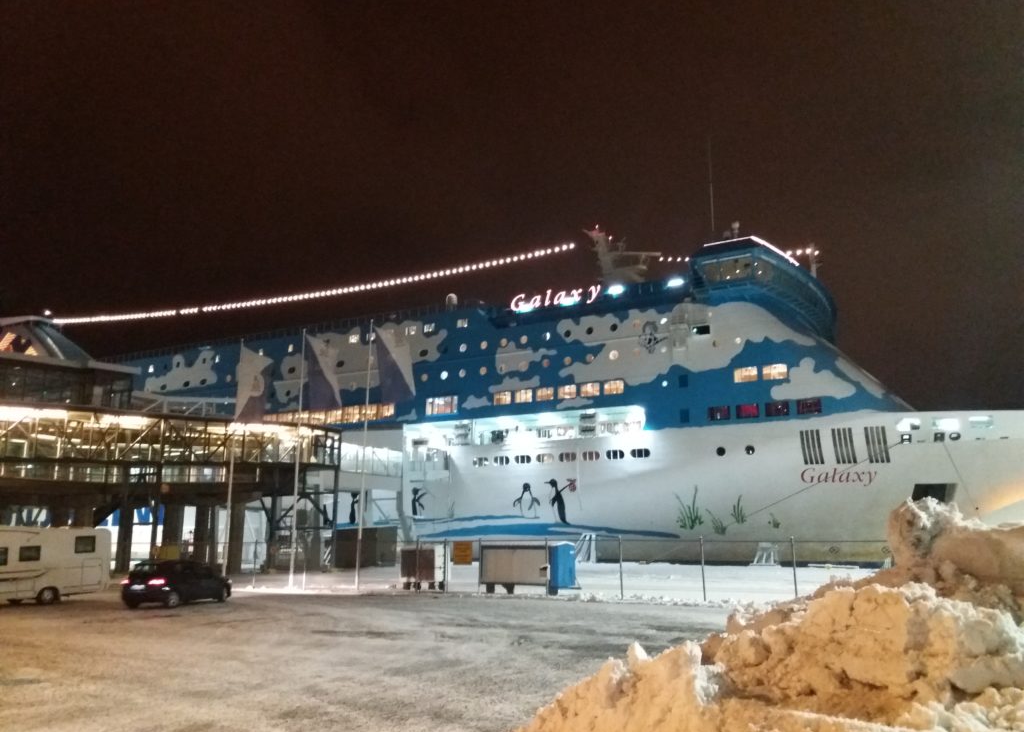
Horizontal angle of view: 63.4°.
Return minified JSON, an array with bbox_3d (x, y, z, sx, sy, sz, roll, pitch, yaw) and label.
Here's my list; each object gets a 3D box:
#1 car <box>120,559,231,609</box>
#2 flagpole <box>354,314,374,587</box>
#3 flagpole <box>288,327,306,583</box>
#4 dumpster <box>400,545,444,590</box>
[{"bbox_3d":[-11.660,7.615,29.160,1.800,1.480,4.300,-3,-12,14],"label":"car"},{"bbox_3d":[-6.709,3.875,37.868,0.170,12.360,0.170,1,-12,0],"label":"flagpole"},{"bbox_3d":[-10.138,4.220,39.324,0.170,12.270,0.170,0,-12,0],"label":"flagpole"},{"bbox_3d":[-3.924,9.066,37.649,1.750,2.100,1.400,-5,-13,22],"label":"dumpster"}]

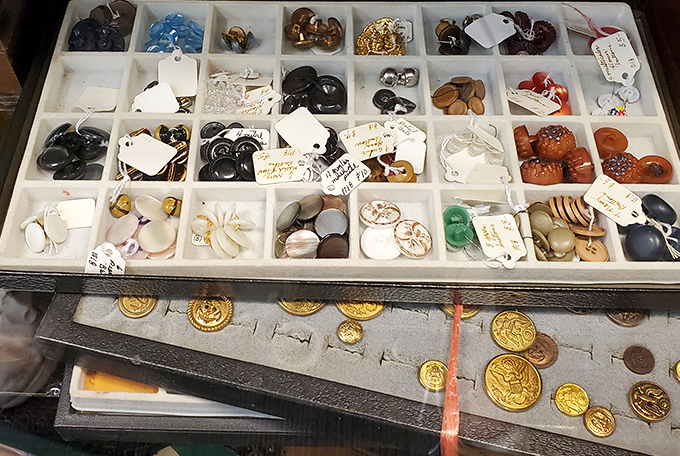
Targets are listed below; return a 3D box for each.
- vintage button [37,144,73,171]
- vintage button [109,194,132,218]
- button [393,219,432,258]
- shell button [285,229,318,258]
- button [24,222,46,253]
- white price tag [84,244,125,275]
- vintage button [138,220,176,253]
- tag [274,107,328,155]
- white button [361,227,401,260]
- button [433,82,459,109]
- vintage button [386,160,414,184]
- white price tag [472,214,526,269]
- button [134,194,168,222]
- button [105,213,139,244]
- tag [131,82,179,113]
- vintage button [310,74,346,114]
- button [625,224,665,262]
[{"bbox_3d":[-0.158,-0.038,0.282,0.018,0.005,0.018,7,55,-10],"label":"vintage button"},{"bbox_3d":[-0.120,-0.012,0.278,0.012,0.010,0.012,0,81,-18],"label":"vintage button"},{"bbox_3d":[0.038,0.007,0.269,0.022,0.004,0.022,10,58,-16],"label":"button"},{"bbox_3d":[-0.020,0.010,0.271,0.018,0.003,0.018,0,66,-1],"label":"shell button"},{"bbox_3d":[-0.158,0.005,0.265,0.016,0.004,0.016,6,108,18],"label":"button"},{"bbox_3d":[-0.115,0.019,0.250,0.020,0.001,0.028,18,108,6],"label":"white price tag"},{"bbox_3d":[-0.097,0.005,0.271,0.020,0.003,0.020,0,66,-1],"label":"vintage button"},{"bbox_3d":[-0.019,-0.052,0.287,0.022,0.001,0.031,-38,81,-15],"label":"tag"},{"bbox_3d":[0.021,0.008,0.269,0.022,0.005,0.022,0,66,0],"label":"white button"},{"bbox_3d":[0.065,-0.080,0.311,0.017,0.004,0.017,0,58,19],"label":"button"},{"bbox_3d":[0.034,-0.030,0.283,0.015,0.003,0.015,-4,72,14],"label":"vintage button"},{"bbox_3d":[0.080,0.006,0.254,0.022,0.001,0.031,-6,59,-5],"label":"white price tag"},{"bbox_3d":[-0.102,-0.009,0.273,0.019,0.004,0.019,32,31,-22],"label":"button"},{"bbox_3d":[-0.115,0.002,0.272,0.019,0.003,0.019,-6,51,13],"label":"button"},{"bbox_3d":[-0.112,-0.072,0.302,0.030,0.001,0.021,-30,81,-9],"label":"tag"},{"bbox_3d":[-0.007,-0.080,0.307,0.022,0.005,0.022,0,90,-3],"label":"vintage button"},{"bbox_3d":[0.162,0.008,0.270,0.021,0.010,0.021,0,83,24],"label":"button"}]

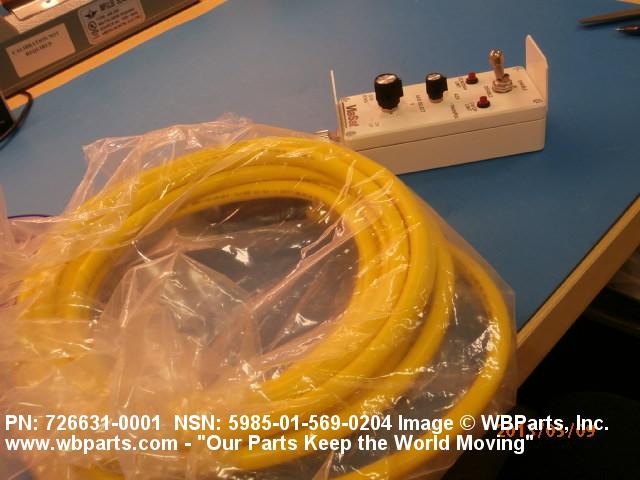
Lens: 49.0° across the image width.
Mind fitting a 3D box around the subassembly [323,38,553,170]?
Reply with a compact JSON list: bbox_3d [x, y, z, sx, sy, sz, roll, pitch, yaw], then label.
[{"bbox_3d":[0.089,-0.104,0.543,0.154,0.074,0.061,-9,39,4],"label":"subassembly"}]

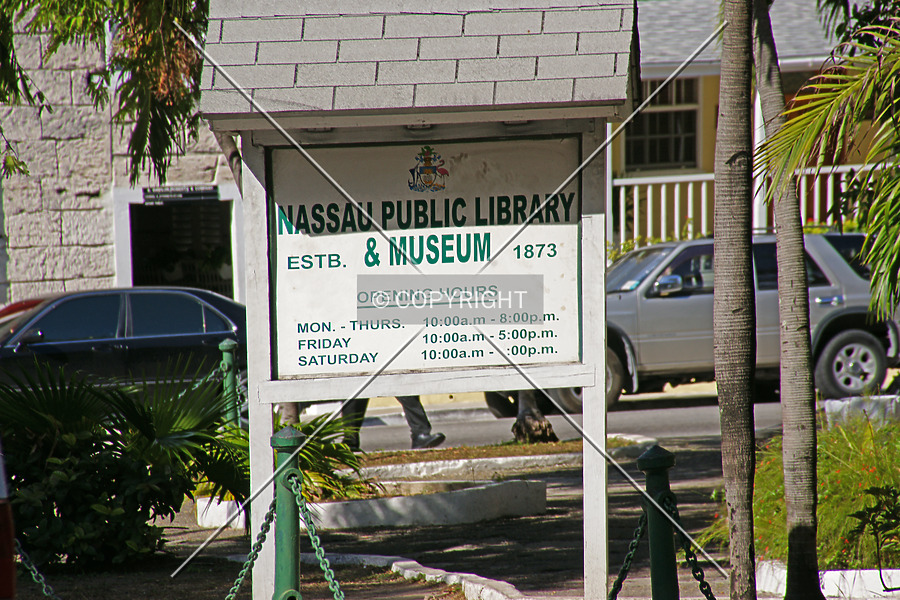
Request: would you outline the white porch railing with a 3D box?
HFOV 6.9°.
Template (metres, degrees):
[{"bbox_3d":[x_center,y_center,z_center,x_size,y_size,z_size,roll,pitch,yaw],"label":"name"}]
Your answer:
[{"bbox_3d":[3.096,-0.868,77.000,3.100,0.920,0.080,-2,2,-14],"label":"white porch railing"}]

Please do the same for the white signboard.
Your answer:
[{"bbox_3d":[-0.090,-0.167,29.100,1.220,0.920,0.050,-1,2,3],"label":"white signboard"}]

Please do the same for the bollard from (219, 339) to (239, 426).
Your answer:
[{"bbox_3d":[-1.516,0.742,52.000,0.132,0.950,0.132,-2,0,0],"label":"bollard"}]

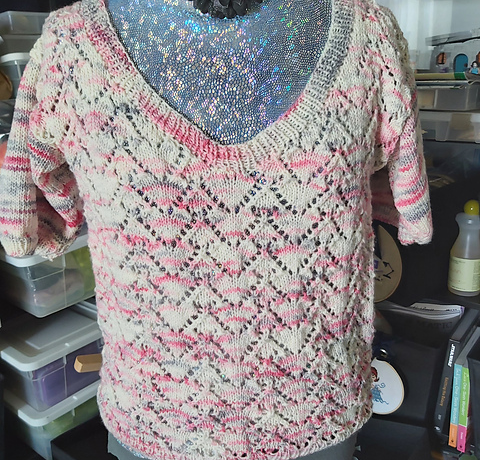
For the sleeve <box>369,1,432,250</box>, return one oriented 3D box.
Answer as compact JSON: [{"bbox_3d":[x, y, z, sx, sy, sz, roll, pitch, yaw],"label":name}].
[{"bbox_3d":[0.202,-0.132,0.605,0.095,0.275,0.135,-2,17,0],"label":"sleeve"}]

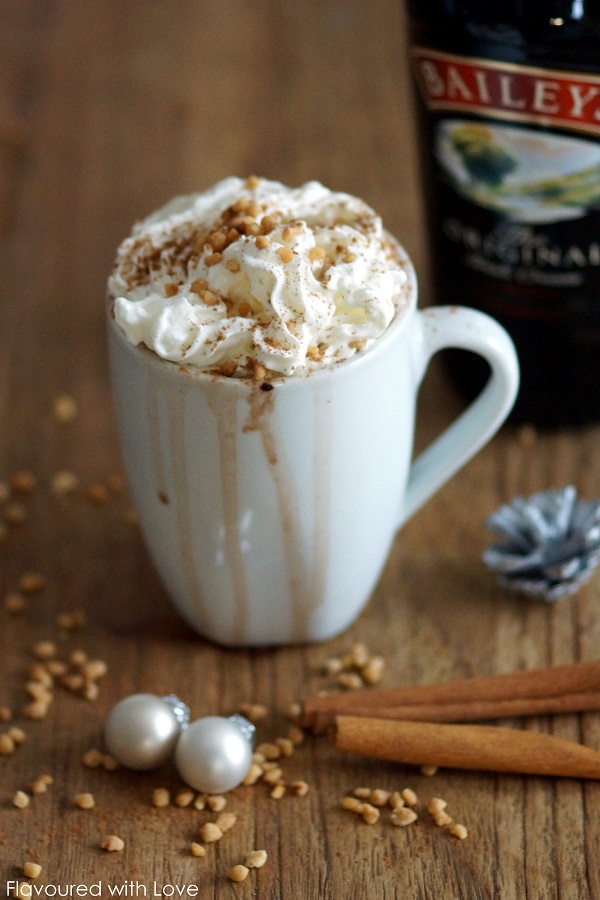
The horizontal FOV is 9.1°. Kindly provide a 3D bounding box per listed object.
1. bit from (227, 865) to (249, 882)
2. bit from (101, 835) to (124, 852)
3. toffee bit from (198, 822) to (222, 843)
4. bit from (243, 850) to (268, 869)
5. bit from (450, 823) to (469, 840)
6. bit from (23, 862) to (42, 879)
[{"bbox_3d":[-0.015,0.106,0.938,0.005,0.004,0.004,0,35,0],"label":"bit"},{"bbox_3d":[-0.047,0.100,0.947,0.006,0.004,0.004,0,35,0],"label":"bit"},{"bbox_3d":[-0.022,0.097,0.950,0.005,0.004,0.005,0,35,0],"label":"toffee bit"},{"bbox_3d":[-0.011,0.104,0.952,0.006,0.004,0.005,0,40,0],"label":"bit"},{"bbox_3d":[0.041,0.098,0.960,0.004,0.004,0.004,0,40,0],"label":"bit"},{"bbox_3d":[-0.067,0.105,0.939,0.005,0.004,0.004,0,35,0],"label":"bit"}]

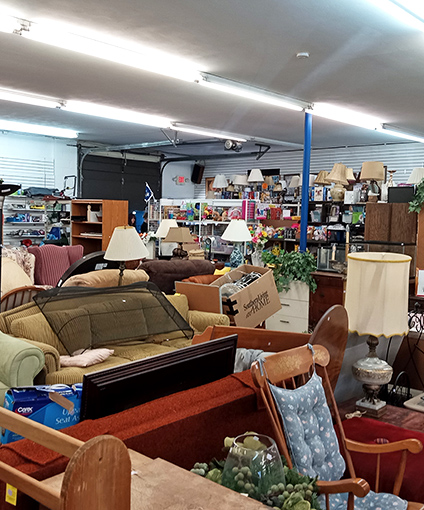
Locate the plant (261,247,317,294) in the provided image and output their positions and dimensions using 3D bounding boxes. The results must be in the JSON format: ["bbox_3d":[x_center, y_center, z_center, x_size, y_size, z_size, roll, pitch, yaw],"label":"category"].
[{"bbox_3d":[1.000,0.187,7.100,0.660,0.580,0.580,2,4,8],"label":"plant"}]

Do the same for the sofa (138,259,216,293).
[{"bbox_3d":[-0.325,0.613,7.317,1.300,1.002,0.920,-1,5,-36],"label":"sofa"}]

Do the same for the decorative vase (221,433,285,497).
[{"bbox_3d":[0.121,0.627,1.600,0.180,0.190,0.180,2,4,5],"label":"decorative vase"}]

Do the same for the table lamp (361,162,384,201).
[{"bbox_3d":[3.531,-1.602,12.100,0.500,0.880,0.500,3,4,16],"label":"table lamp"}]

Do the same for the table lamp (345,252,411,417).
[{"bbox_3d":[1.037,0.503,3.466,0.390,0.970,0.390,3,4,17],"label":"table lamp"}]

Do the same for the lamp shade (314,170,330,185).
[{"bbox_3d":[2.679,-1.867,13.300,0.400,0.350,0.400,3,4,11],"label":"lamp shade"}]

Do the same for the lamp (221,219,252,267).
[{"bbox_3d":[0.345,-0.142,7.600,0.420,0.708,0.420,2,4,3],"label":"lamp"}]

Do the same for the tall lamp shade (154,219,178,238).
[{"bbox_3d":[-0.671,-0.400,8.300,0.400,0.290,0.400,1,4,-5],"label":"tall lamp shade"}]

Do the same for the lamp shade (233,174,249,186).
[{"bbox_3d":[0.725,-1.863,13.750,0.390,0.274,0.390,2,4,3],"label":"lamp shade"}]

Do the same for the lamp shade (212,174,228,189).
[{"bbox_3d":[0.226,-1.884,14.100,0.400,0.357,0.400,2,4,1],"label":"lamp shade"}]

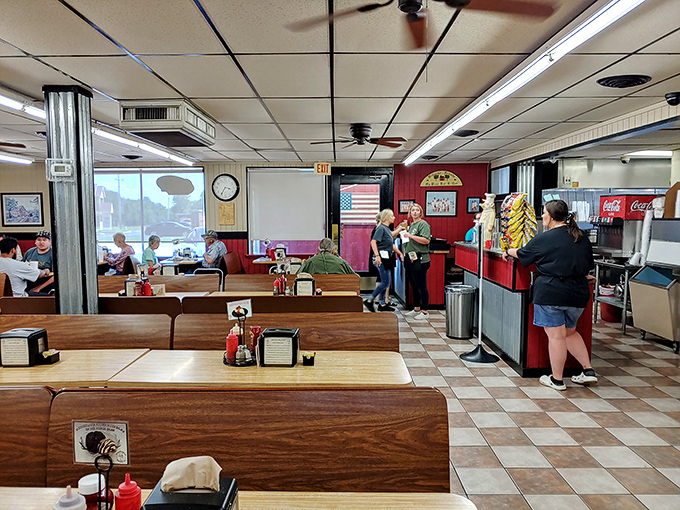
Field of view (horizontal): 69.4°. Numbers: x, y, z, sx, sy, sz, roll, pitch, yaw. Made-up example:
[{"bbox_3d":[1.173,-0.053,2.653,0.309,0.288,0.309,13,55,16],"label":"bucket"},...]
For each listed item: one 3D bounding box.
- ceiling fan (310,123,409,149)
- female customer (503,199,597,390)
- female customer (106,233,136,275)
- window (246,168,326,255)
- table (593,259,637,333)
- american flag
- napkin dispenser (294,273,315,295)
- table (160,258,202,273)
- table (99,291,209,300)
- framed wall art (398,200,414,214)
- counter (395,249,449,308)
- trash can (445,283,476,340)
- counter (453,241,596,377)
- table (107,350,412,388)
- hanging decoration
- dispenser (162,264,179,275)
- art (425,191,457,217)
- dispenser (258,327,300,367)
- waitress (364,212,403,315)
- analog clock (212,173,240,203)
[{"bbox_3d":[0.220,-1.294,5.328,1.080,0.250,1.080,0,5,0],"label":"ceiling fan"},{"bbox_3d":[1.850,0.331,4.405,0.580,1.665,0.660,5,7,44],"label":"female customer"},{"bbox_3d":[-3.741,0.253,8.394,0.612,1.265,0.459,0,5,0],"label":"female customer"},{"bbox_3d":[-1.010,-0.837,9.212,1.500,1.630,0.080,0,5,0],"label":"window"},{"bbox_3d":[3.880,0.541,6.501,0.660,0.880,0.700,0,5,0],"label":"table"},{"bbox_3d":[0.395,-0.900,9.357,0.780,0.650,0.030,0,5,0],"label":"american flag"},{"bbox_3d":[-0.332,0.288,4.672,0.195,0.180,0.160,0,5,0],"label":"napkin dispenser"},{"bbox_3d":[-2.520,0.455,8.220,0.720,0.755,1.100,0,5,0],"label":"table"},{"bbox_3d":[-2.112,0.796,4.782,1.489,0.765,0.612,0,5,0],"label":"table"},{"bbox_3d":[1.267,-0.898,9.261,0.316,0.262,0.031,0,5,0],"label":"framed wall art"},{"bbox_3d":[1.439,0.342,8.712,0.694,1.030,1.326,0,5,0],"label":"counter"},{"bbox_3d":[1.558,0.731,6.359,0.377,0.643,0.377,0,5,0],"label":"trash can"},{"bbox_3d":[2.003,0.518,5.822,0.775,1.147,2.387,0,5,0],"label":"counter"},{"bbox_3d":[-0.370,0.944,2.571,1.440,0.755,0.560,0,5,0],"label":"table"},{"bbox_3d":[1.913,-1.433,9.221,0.806,0.306,0.031,0,5,0],"label":"hanging decoration"},{"bbox_3d":[-2.106,0.209,6.096,0.189,0.194,0.153,0,5,0],"label":"dispenser"},{"bbox_3d":[1.900,-0.954,9.172,0.600,0.500,0.030,0,5,0],"label":"art"},{"bbox_3d":[-0.332,0.516,2.733,0.192,0.173,0.155,0,5,0],"label":"dispenser"},{"bbox_3d":[0.699,0.099,7.850,0.530,1.663,0.459,1,5,17],"label":"waitress"},{"bbox_3d":[-2.135,-1.260,9.206,0.515,0.515,0.051,0,5,0],"label":"analog clock"}]

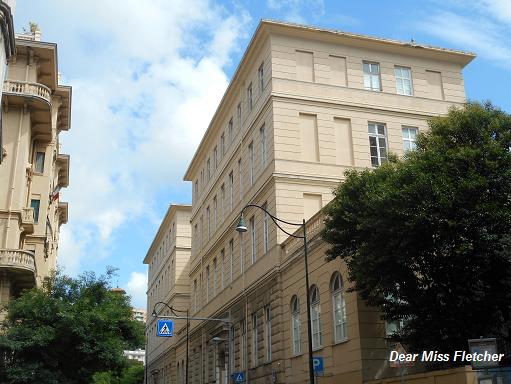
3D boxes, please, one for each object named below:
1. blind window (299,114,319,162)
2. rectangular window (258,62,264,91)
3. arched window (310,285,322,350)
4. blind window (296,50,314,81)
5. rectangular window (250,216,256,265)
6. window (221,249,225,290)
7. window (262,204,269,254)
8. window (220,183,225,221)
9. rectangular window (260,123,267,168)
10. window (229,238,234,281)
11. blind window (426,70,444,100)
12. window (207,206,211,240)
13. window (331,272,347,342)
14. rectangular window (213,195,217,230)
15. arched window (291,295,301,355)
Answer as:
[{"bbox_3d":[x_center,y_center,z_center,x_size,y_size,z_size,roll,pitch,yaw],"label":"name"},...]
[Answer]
[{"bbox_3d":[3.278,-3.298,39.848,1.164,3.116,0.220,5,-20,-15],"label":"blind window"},{"bbox_3d":[0.457,-6.808,39.683,0.200,1.961,0.999,5,-21,-15],"label":"rectangular window"},{"bbox_3d":[2.570,5.125,26.790,0.250,2.636,1.313,5,-21,-15],"label":"arched window"},{"bbox_3d":[3.202,-8.059,41.950,1.177,2.160,0.200,5,-21,-15],"label":"blind window"},{"bbox_3d":[-0.032,2.961,39.327,0.220,2.880,1.104,5,-21,-15],"label":"rectangular window"},{"bbox_3d":[-2.410,6.038,50.233,0.200,3.078,1.170,5,-21,-15],"label":"window"},{"bbox_3d":[0.724,2.221,39.805,0.200,3.132,1.098,5,-21,-15],"label":"window"},{"bbox_3d":[-2.264,0.915,48.004,0.220,2.952,1.104,5,-21,-15],"label":"window"},{"bbox_3d":[0.552,-2.510,36.589,0.250,2.764,0.941,5,-21,-15],"label":"rectangular window"},{"bbox_3d":[-1.380,4.405,41.488,0.250,2.773,0.980,5,-21,-15],"label":"window"},{"bbox_3d":[11.415,-6.768,41.511,1.104,1.992,0.220,5,-21,-15],"label":"blind window"},{"bbox_3d":[-3.477,2.411,49.798,0.250,2.793,0.980,5,-21,-15],"label":"window"},{"bbox_3d":[3.251,4.323,24.545,0.250,2.656,1.294,5,-21,-15],"label":"window"},{"bbox_3d":[-2.974,1.787,50.299,0.220,2.952,1.104,5,-21,-15],"label":"rectangular window"},{"bbox_3d":[2.176,6.739,33.123,0.200,3.132,1.332,5,-21,-15],"label":"arched window"}]

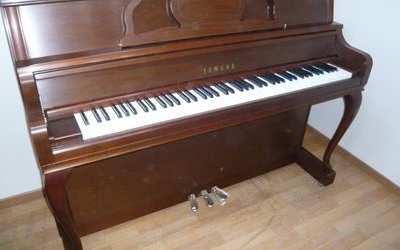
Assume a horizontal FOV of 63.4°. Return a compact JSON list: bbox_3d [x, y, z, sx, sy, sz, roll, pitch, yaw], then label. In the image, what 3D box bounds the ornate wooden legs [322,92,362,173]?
[{"bbox_3d":[0.759,0.043,1.803,0.095,0.545,0.139,-14,33,-24],"label":"ornate wooden legs"}]

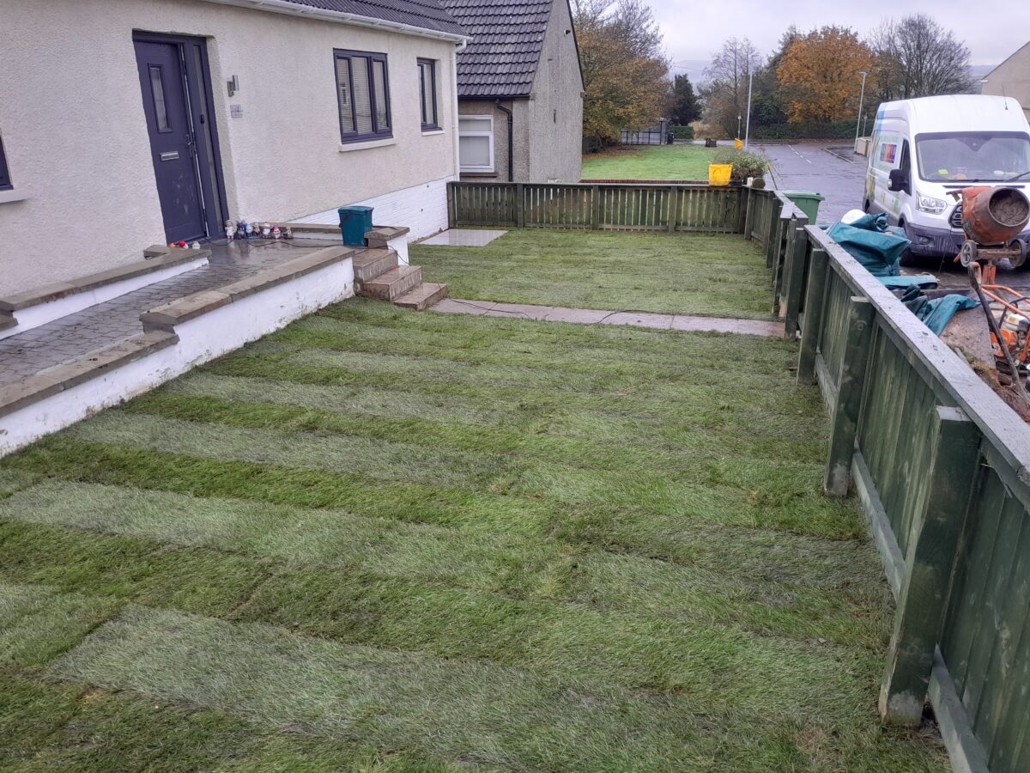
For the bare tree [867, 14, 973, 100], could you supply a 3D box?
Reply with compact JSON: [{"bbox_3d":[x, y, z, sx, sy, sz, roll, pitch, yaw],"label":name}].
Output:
[{"bbox_3d":[37.636,-28.916,72.727,8.790,10.860,8.090,6,22,17],"label":"bare tree"}]

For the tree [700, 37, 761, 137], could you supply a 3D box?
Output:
[{"bbox_3d":[22.790,-31.706,82.000,6.400,10.000,6.000,5,21,14],"label":"tree"}]

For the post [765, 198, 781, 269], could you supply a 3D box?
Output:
[{"bbox_3d":[3.579,-2.111,10.710,0.100,0.950,0.100,5,21,14],"label":"post"}]

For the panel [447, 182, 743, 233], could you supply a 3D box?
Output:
[{"bbox_3d":[1.400,-3.321,14.364,5.430,0.860,0.120,4,21,11],"label":"panel"}]

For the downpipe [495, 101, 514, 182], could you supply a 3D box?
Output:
[{"bbox_3d":[-0.245,-5.472,18.392,0.460,2.430,0.200,6,22,17],"label":"downpipe"}]

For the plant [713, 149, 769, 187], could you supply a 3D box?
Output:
[{"bbox_3d":[4.093,-3.945,14.000,1.000,0.680,0.750,5,21,14],"label":"plant"}]

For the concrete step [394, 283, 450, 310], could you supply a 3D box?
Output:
[{"bbox_3d":[-0.957,-0.923,8.015,0.300,0.110,0.870,5,21,14],"label":"concrete step"}]

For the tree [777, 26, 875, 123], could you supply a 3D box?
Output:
[{"bbox_3d":[29.953,-29.385,75.176,8.880,10.070,8.170,6,22,17],"label":"tree"}]

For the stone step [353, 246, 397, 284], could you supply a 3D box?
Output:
[{"bbox_3d":[-1.550,-1.267,8.117,0.370,0.165,0.860,6,22,17],"label":"stone step"}]

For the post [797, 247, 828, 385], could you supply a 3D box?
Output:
[{"bbox_3d":[2.069,-0.470,5.374,0.100,0.960,0.100,5,22,14],"label":"post"}]

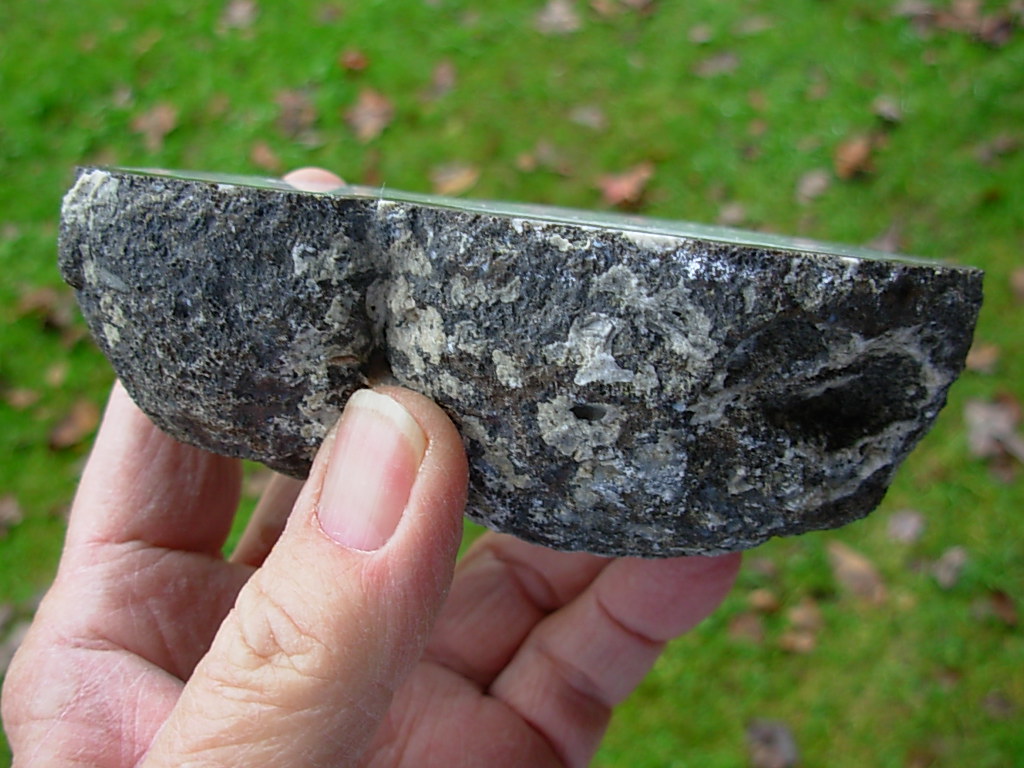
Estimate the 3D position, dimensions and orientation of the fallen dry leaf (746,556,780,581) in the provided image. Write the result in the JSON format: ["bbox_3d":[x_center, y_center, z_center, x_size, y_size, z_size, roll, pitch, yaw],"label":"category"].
[{"bbox_3d":[0.352,0.258,1.574,0.048,0.015,0.030,0,53,0],"label":"fallen dry leaf"}]

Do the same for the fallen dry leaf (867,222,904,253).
[{"bbox_3d":[0.649,-0.252,1.958,0.070,0.015,0.071,0,53,0],"label":"fallen dry leaf"}]

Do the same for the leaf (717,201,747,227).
[{"bbox_3d":[0.389,-0.301,1.995,0.055,0.015,0.057,0,53,0],"label":"leaf"}]

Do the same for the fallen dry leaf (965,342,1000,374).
[{"bbox_3d":[0.750,-0.042,1.801,0.064,0.015,0.061,0,53,0],"label":"fallen dry leaf"}]

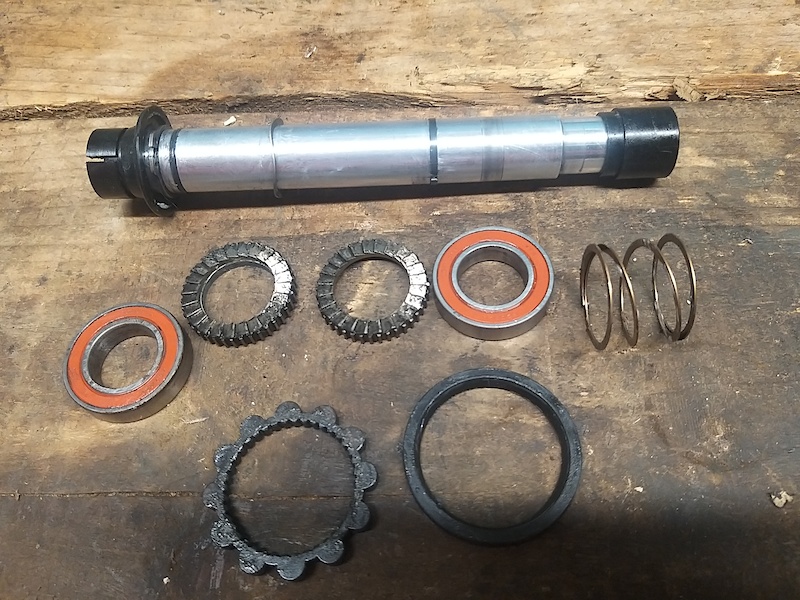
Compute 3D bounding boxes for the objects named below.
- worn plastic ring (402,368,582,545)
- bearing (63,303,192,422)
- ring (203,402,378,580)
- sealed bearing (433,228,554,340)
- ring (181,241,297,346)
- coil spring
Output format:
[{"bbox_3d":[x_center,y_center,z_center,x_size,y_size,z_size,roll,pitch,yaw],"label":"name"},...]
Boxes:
[{"bbox_3d":[0.020,0.034,0.140,0.039,0.005,0.039,-3,60,5],"label":"worn plastic ring"},{"bbox_3d":[-0.069,0.015,0.159,0.030,0.007,0.030,-10,60,0],"label":"bearing"},{"bbox_3d":[-0.025,0.042,0.141,0.039,0.004,0.039,-3,60,5],"label":"ring"},{"bbox_3d":[0.024,-0.005,0.160,0.030,0.007,0.030,-3,60,5],"label":"sealed bearing"},{"bbox_3d":[-0.043,-0.002,0.167,0.030,0.005,0.030,-3,60,5],"label":"ring"},{"bbox_3d":[0.054,-0.002,0.145,0.018,0.025,0.025,-6,60,3],"label":"coil spring"}]

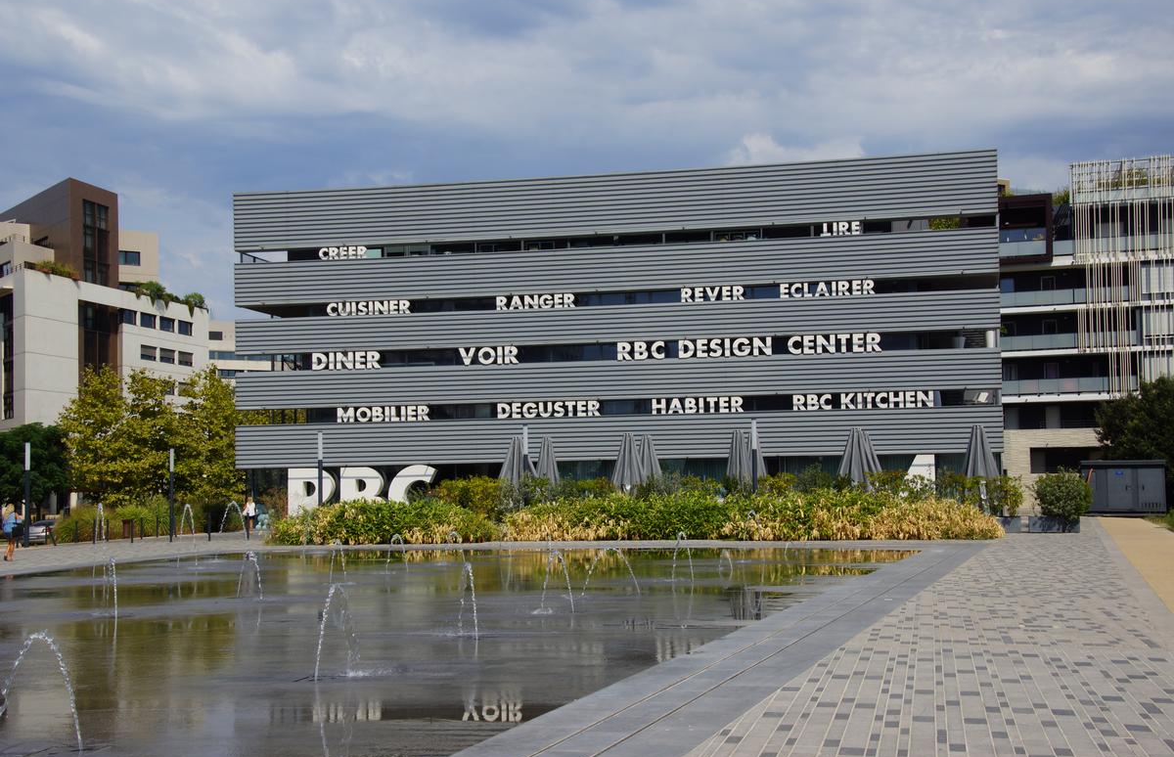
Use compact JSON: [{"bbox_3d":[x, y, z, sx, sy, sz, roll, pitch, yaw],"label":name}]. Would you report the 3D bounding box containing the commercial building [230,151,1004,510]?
[{"bbox_3d":[2.091,-1.208,94.823,40.917,18.452,13.000,-2,-3,13],"label":"commercial building"}]

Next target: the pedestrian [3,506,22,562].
[{"bbox_3d":[-16.827,4.546,49.638,0.550,1.670,0.500,-2,-4,23],"label":"pedestrian"}]

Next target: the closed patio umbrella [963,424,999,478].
[{"bbox_3d":[15.352,3.817,66.164,1.420,4.010,1.420,-2,-4,12],"label":"closed patio umbrella"}]

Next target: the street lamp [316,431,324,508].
[{"bbox_3d":[-9.632,4.001,61.382,0.170,4.105,0.170,-1,-3,0],"label":"street lamp"}]

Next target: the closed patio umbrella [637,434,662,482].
[{"bbox_3d":[2.618,4.411,70.861,1.250,4.161,1.250,-1,-3,0],"label":"closed patio umbrella"}]

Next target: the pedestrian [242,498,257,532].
[{"bbox_3d":[-15.235,6.219,76.785,0.550,1.626,0.400,-1,-3,6],"label":"pedestrian"}]

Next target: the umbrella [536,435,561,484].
[{"bbox_3d":[-1.671,4.443,71.862,1.200,4.080,1.200,-2,-4,12],"label":"umbrella"}]

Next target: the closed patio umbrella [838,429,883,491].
[{"bbox_3d":[10.807,3.969,67.165,1.600,3.990,1.600,-2,-4,12],"label":"closed patio umbrella"}]

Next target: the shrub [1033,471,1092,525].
[{"bbox_3d":[17.195,4.249,61.139,2.050,1.970,1.950,-1,-3,0],"label":"shrub"}]

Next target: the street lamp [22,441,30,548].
[{"bbox_3d":[-21.229,4.434,64.364,0.220,4.000,0.220,-2,-4,12],"label":"street lamp"}]

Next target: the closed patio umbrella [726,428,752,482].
[{"bbox_3d":[5.938,4.039,65.871,1.150,4.088,1.150,-1,-3,0],"label":"closed patio umbrella"}]

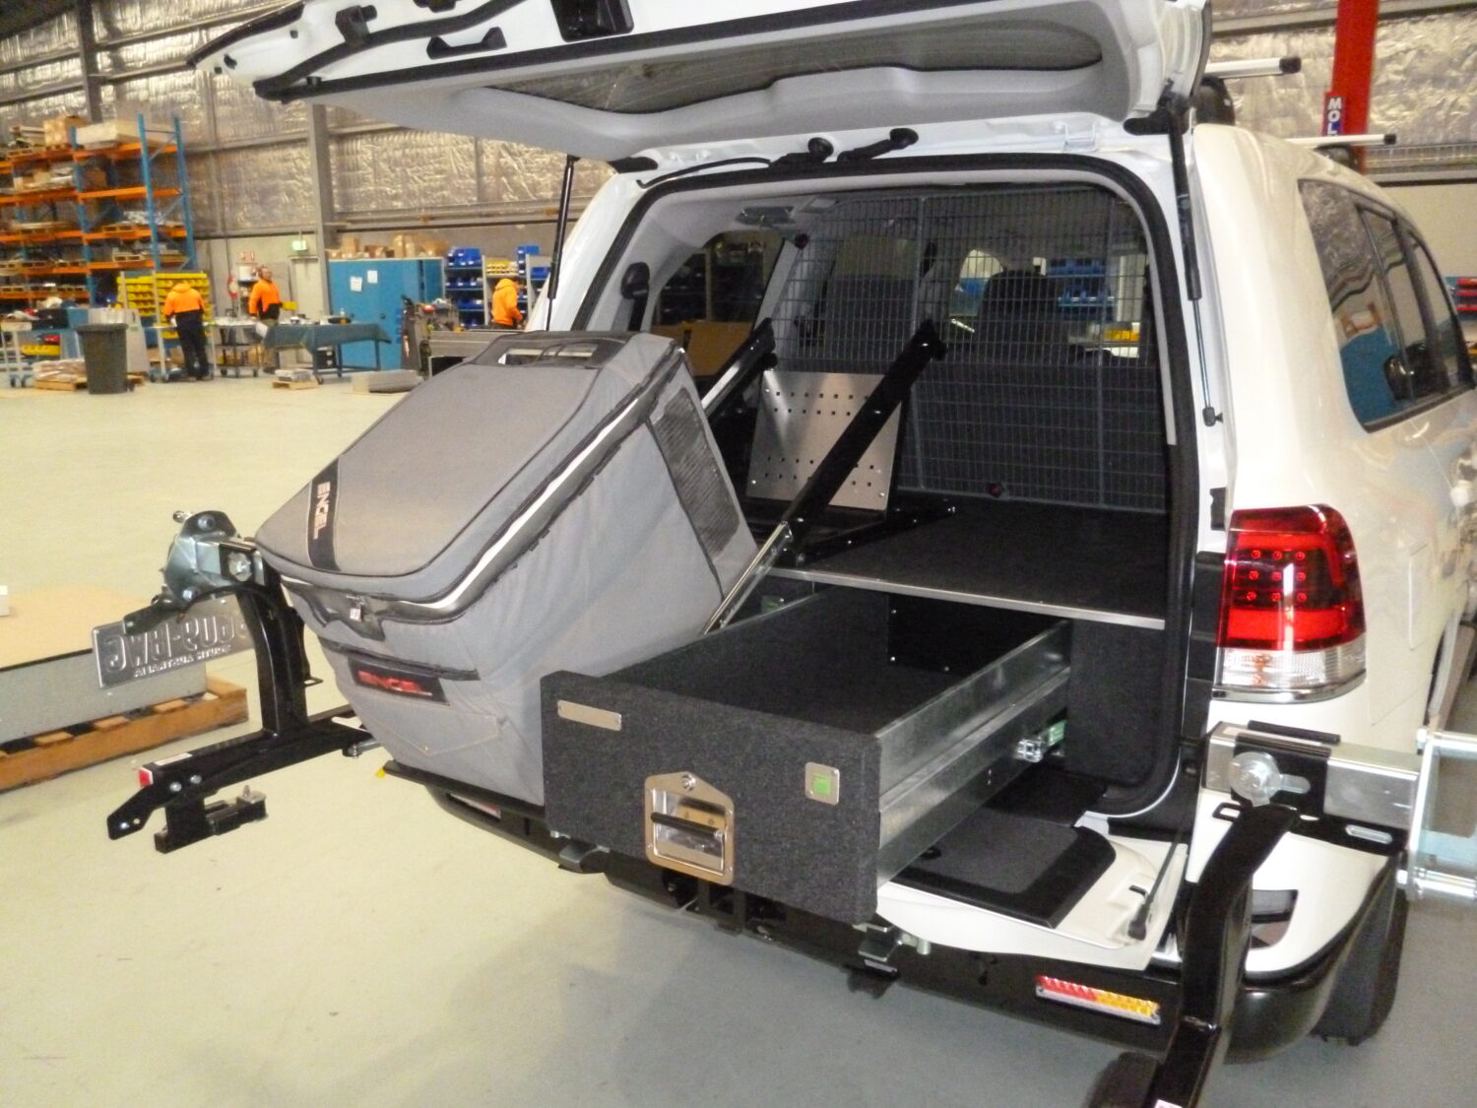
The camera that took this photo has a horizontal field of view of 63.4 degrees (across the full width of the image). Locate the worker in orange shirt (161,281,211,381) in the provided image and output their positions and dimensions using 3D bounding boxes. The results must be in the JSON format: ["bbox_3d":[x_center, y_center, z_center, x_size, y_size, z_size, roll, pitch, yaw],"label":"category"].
[{"bbox_3d":[-8.749,-3.510,18.921,0.600,1.580,0.450,-6,14,-24],"label":"worker in orange shirt"}]

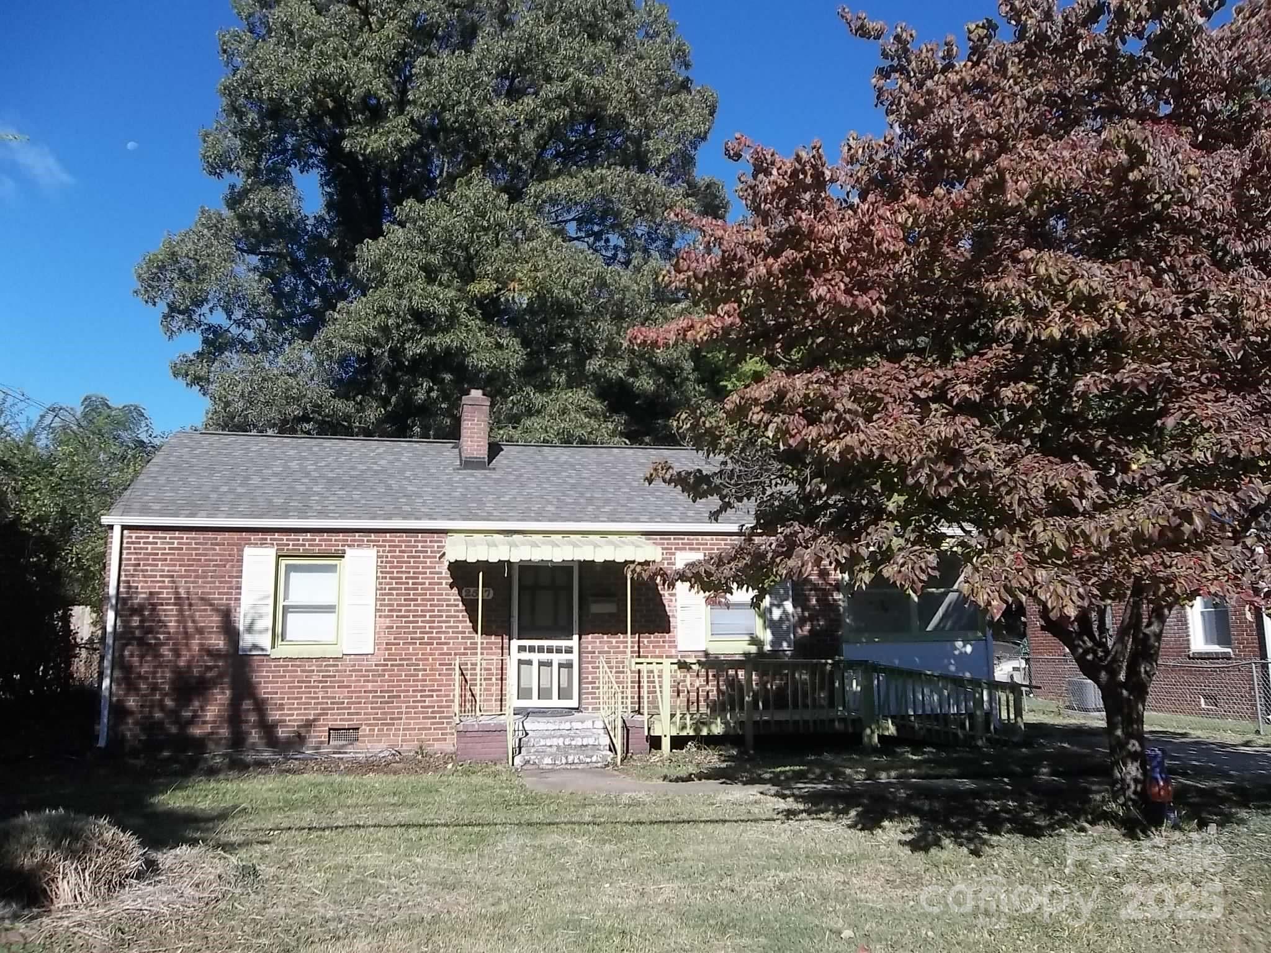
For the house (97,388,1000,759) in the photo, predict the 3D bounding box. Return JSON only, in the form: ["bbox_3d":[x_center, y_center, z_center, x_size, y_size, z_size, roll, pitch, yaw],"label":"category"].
[{"bbox_3d":[-1.275,1.363,16.599,12.250,5.450,6.700,1,-9,-11],"label":"house"}]

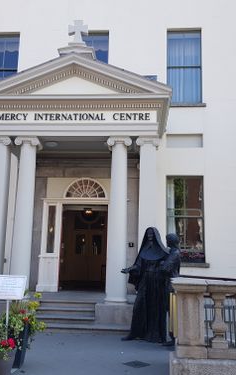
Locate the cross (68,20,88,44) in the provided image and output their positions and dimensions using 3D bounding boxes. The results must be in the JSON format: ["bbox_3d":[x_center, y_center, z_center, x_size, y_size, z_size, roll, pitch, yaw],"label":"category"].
[{"bbox_3d":[-0.940,-3.723,9.053,0.472,0.649,0.155,1,-11,4],"label":"cross"}]

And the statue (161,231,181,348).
[{"bbox_3d":[0.918,1.745,6.513,0.451,1.861,0.493,-2,-11,15],"label":"statue"}]

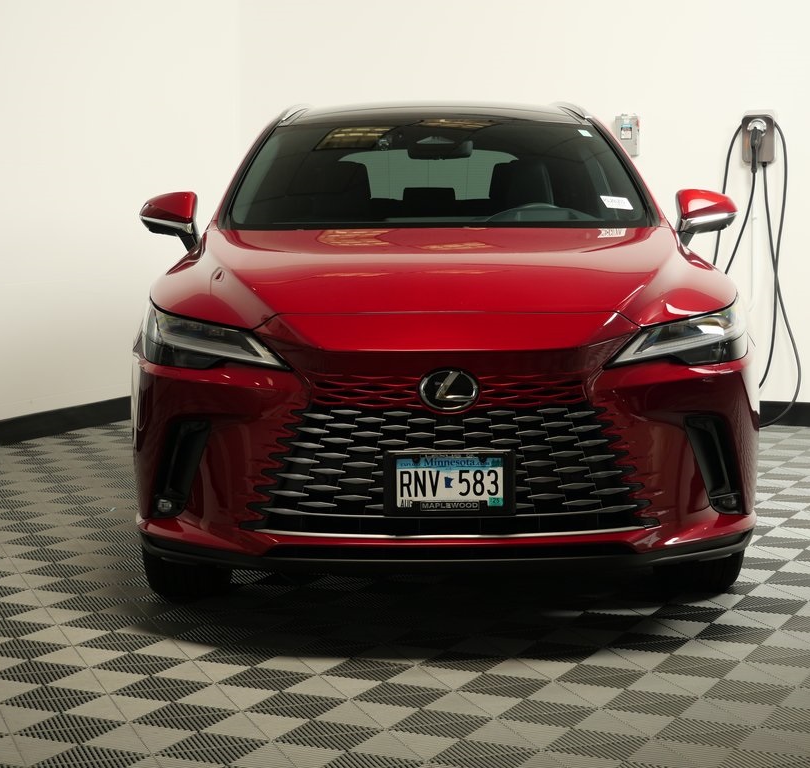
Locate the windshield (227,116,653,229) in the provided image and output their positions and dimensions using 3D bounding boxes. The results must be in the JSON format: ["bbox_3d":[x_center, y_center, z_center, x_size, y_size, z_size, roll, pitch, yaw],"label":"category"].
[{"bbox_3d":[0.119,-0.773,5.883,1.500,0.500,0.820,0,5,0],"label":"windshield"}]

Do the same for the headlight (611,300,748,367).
[{"bbox_3d":[0.779,-0.152,4.567,0.460,0.200,0.460,0,5,0],"label":"headlight"}]

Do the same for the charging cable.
[{"bbox_3d":[2.019,-0.637,9.333,0.560,1.784,0.160,2,6,24],"label":"charging cable"}]

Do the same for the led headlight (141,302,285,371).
[{"bbox_3d":[-0.531,-0.131,4.567,0.460,0.200,0.460,0,5,0],"label":"led headlight"}]

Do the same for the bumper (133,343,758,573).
[{"bbox_3d":[0.126,0.173,4.537,1.880,0.620,0.620,0,5,0],"label":"bumper"}]

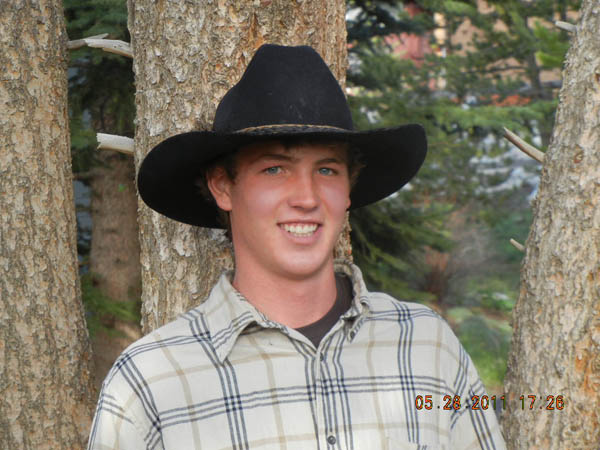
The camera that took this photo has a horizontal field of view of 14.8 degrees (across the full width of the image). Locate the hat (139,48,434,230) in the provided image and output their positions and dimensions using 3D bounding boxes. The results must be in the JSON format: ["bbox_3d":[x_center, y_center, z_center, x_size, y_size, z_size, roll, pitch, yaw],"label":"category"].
[{"bbox_3d":[-0.022,-0.122,2.790,0.350,0.160,0.380,0,-17,-17],"label":"hat"}]

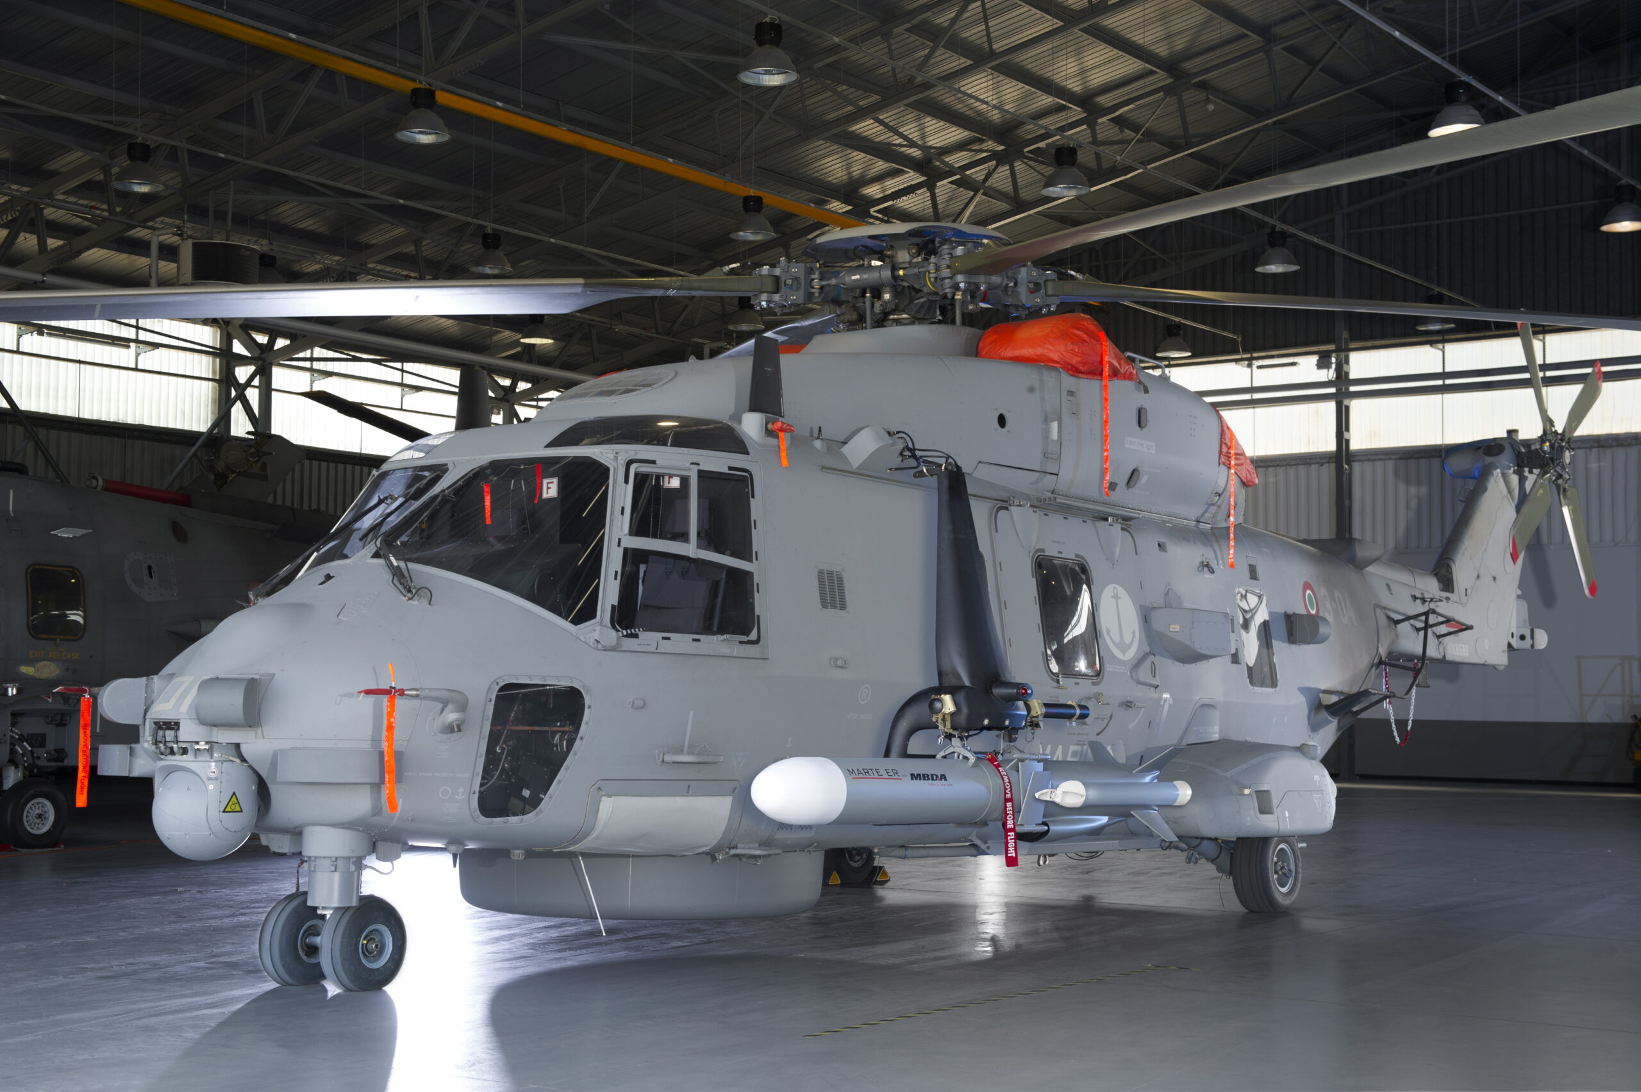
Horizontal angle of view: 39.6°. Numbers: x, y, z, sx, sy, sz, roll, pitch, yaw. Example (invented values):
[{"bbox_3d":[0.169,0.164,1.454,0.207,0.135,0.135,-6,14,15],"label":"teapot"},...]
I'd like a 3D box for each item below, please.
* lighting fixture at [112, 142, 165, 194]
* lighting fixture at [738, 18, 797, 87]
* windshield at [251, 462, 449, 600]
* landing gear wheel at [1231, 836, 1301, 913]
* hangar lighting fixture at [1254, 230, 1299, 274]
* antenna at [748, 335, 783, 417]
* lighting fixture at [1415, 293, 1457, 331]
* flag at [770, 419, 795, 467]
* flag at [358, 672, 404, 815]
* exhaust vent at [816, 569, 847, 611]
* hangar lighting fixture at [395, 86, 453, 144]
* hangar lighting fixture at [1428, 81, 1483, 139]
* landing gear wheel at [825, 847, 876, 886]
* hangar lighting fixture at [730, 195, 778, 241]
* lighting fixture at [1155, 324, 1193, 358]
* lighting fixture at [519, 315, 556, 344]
[{"bbox_3d":[-7.772,-4.338,25.983,0.582,0.483,0.582,1,-4,0],"label":"lighting fixture"},{"bbox_3d":[-0.499,-4.781,21.979,0.590,0.530,0.590,0,-4,0],"label":"lighting fixture"},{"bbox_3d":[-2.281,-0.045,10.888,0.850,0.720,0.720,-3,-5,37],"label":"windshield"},{"bbox_3d":[2.770,1.982,14.115,0.224,0.589,0.609,-3,-5,37],"label":"landing gear wheel"},{"bbox_3d":[6.336,-4.086,31.544,0.590,0.510,0.590,0,-4,0],"label":"hangar lighting fixture"},{"bbox_3d":[-0.263,-0.837,11.264,0.075,0.400,0.285,-3,-5,37],"label":"antenna"},{"bbox_3d":[9.353,-3.579,34.604,0.582,0.483,0.582,1,-4,0],"label":"lighting fixture"},{"bbox_3d":[-0.183,-0.493,11.149,0.130,0.235,0.090,-3,-5,37],"label":"flag"},{"bbox_3d":[-1.746,0.777,9.029,0.050,0.564,0.210,-2,-5,36],"label":"flag"},{"bbox_3d":[0.046,0.217,11.268,0.040,0.205,0.215,-12,-10,35],"label":"exhaust vent"},{"bbox_3d":[-4.095,-4.462,23.519,0.582,0.483,0.582,1,-4,0],"label":"hangar lighting fixture"},{"bbox_3d":[6.695,-4.603,23.947,0.590,0.510,0.590,-3,-5,35],"label":"hangar lighting fixture"},{"bbox_3d":[0.147,2.068,15.873,0.210,0.580,0.580,-2,-5,36],"label":"landing gear wheel"},{"bbox_3d":[-0.835,-4.098,28.345,0.582,0.483,0.582,1,-4,0],"label":"hangar lighting fixture"},{"bbox_3d":[6.096,-3.553,39.290,0.590,0.500,0.590,0,-4,0],"label":"lighting fixture"},{"bbox_3d":[-4.685,-3.634,37.729,0.582,0.483,0.582,1,-4,0],"label":"lighting fixture"}]

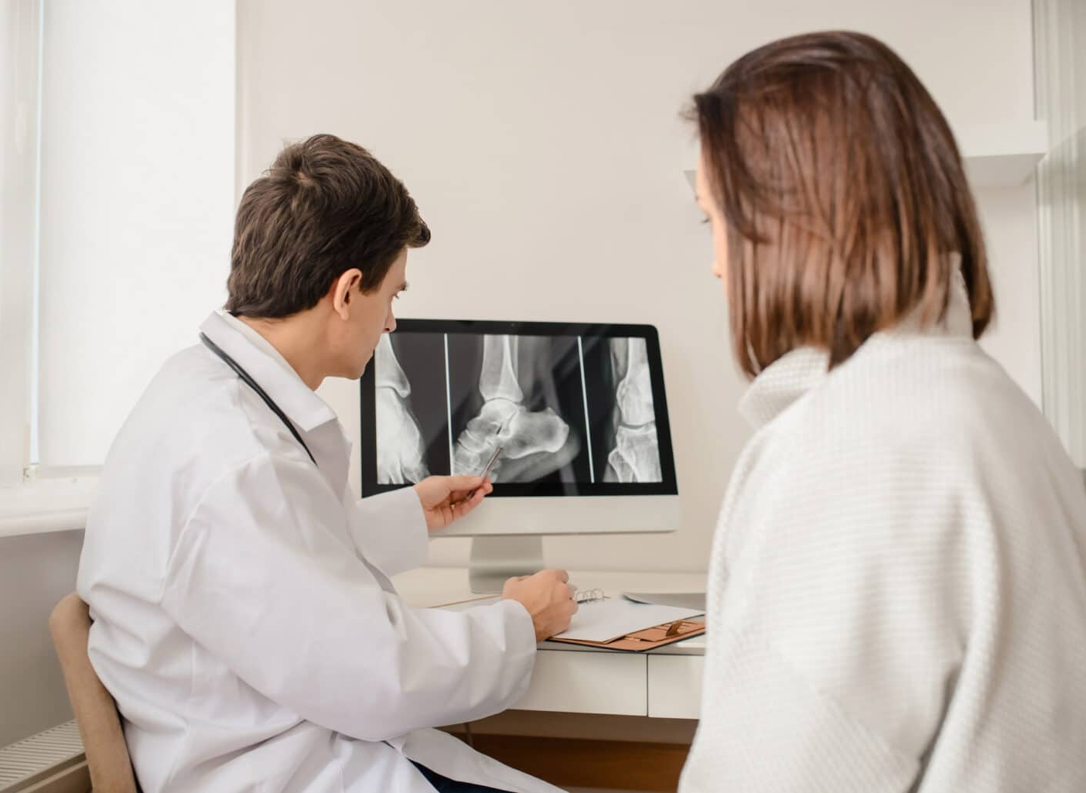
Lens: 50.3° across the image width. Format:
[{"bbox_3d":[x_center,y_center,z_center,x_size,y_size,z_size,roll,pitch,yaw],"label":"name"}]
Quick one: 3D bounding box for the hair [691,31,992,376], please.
[{"bbox_3d":[0.228,-0.150,0.900,0.200,0.270,0.235,2,-11,-37],"label":"hair"}]

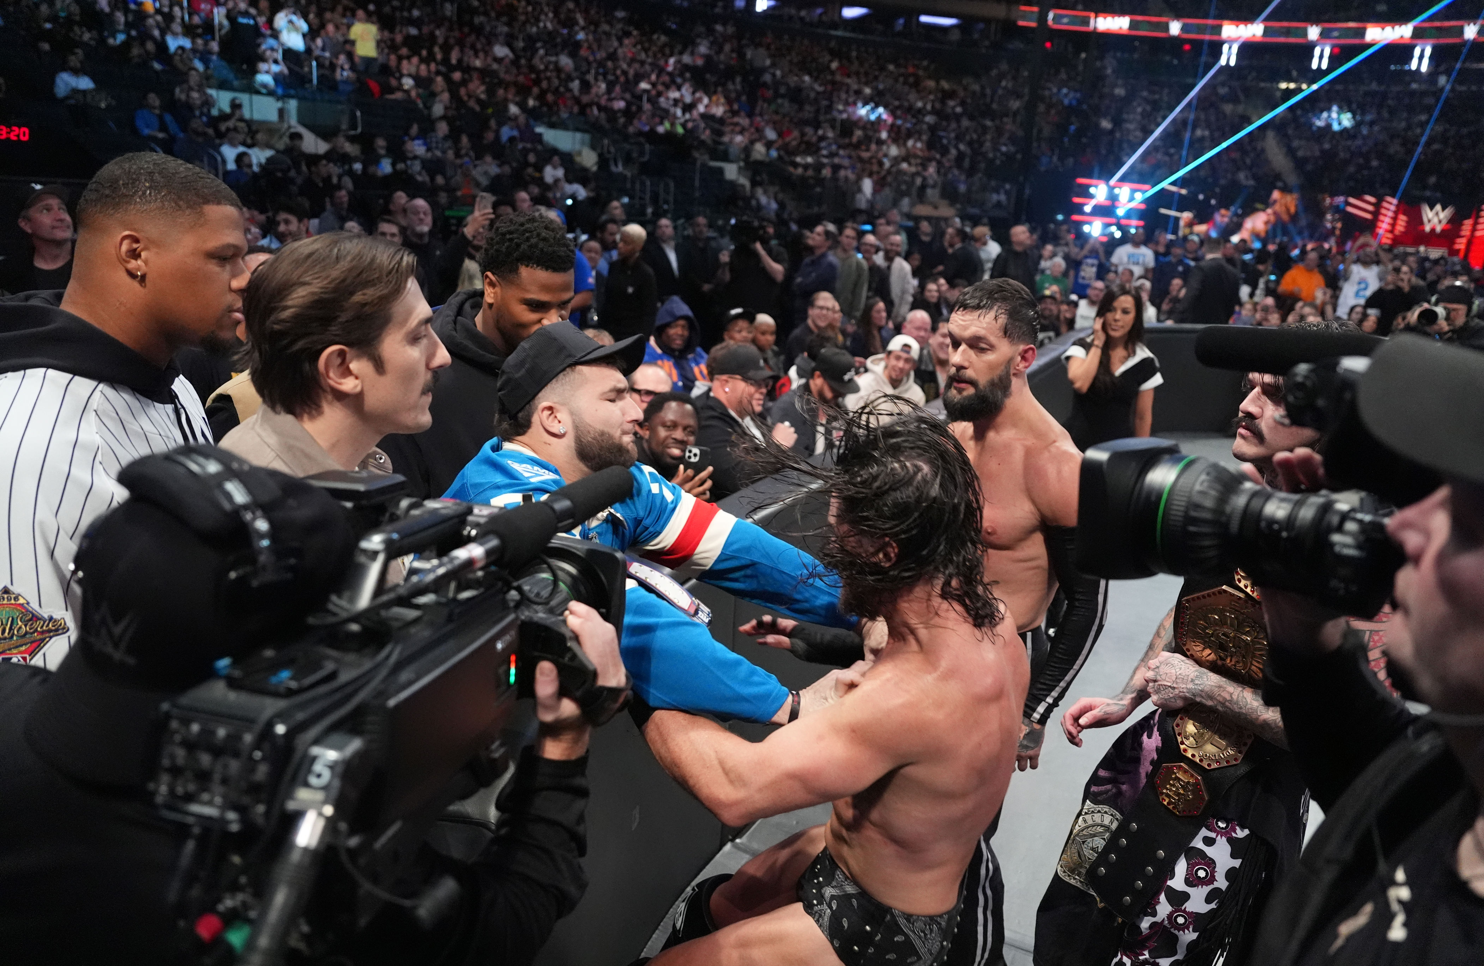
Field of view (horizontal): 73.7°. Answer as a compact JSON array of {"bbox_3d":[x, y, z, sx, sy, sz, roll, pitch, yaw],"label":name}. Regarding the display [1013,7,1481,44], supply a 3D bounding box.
[{"bbox_3d":[22.500,-20.300,44.300,19.600,0.850,1.800,3,14,1],"label":"display"}]

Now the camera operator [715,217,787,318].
[{"bbox_3d":[0.084,-1.186,7.918,0.620,1.800,0.550,10,16,27],"label":"camera operator"}]

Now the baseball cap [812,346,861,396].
[{"bbox_3d":[0.406,-0.484,4.300,0.260,0.150,0.180,38,27,19],"label":"baseball cap"}]

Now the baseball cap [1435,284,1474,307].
[{"bbox_3d":[3.895,-1.019,5.400,0.260,0.140,0.180,1,12,-41],"label":"baseball cap"}]

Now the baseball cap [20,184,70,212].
[{"bbox_3d":[-3.096,-1.259,4.400,0.260,0.130,0.180,-10,6,30],"label":"baseball cap"}]

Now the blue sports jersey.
[{"bbox_3d":[-0.208,0.253,1.700,0.740,0.620,0.560,11,16,31],"label":"blue sports jersey"}]

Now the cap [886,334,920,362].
[{"bbox_3d":[0.779,-0.647,4.800,0.175,0.140,0.260,1,2,-5],"label":"cap"}]

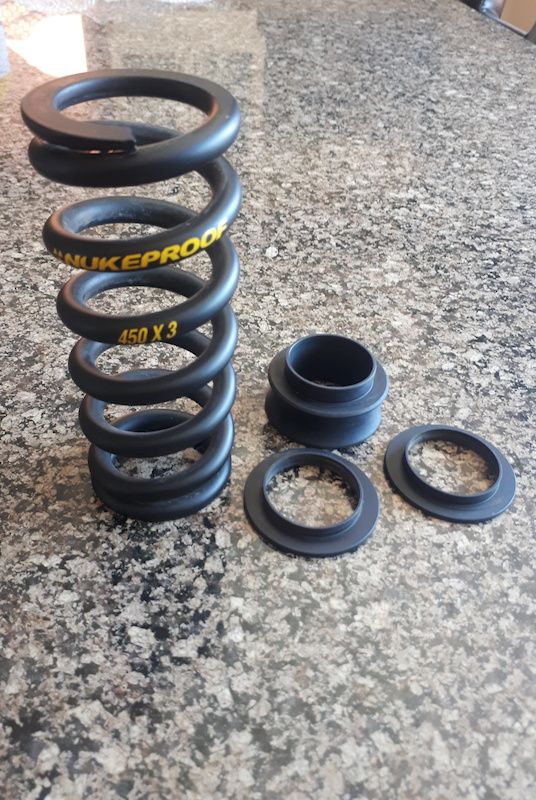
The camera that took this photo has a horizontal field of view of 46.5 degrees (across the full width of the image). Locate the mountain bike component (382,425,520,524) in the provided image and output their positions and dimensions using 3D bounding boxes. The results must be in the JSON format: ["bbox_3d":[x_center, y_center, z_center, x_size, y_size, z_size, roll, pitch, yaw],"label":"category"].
[{"bbox_3d":[0.081,0.029,0.274,0.054,0.008,0.054,5,43,0],"label":"mountain bike component"}]

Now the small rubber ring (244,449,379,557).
[{"bbox_3d":[0.019,0.039,0.258,0.054,0.008,0.054,3,43,-2],"label":"small rubber ring"}]

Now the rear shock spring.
[{"bbox_3d":[-0.040,-0.025,0.218,0.059,0.149,0.059,-3,43,-8],"label":"rear shock spring"}]

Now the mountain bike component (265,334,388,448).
[{"bbox_3d":[0.028,-0.007,0.293,0.055,0.029,0.055,5,43,0],"label":"mountain bike component"}]

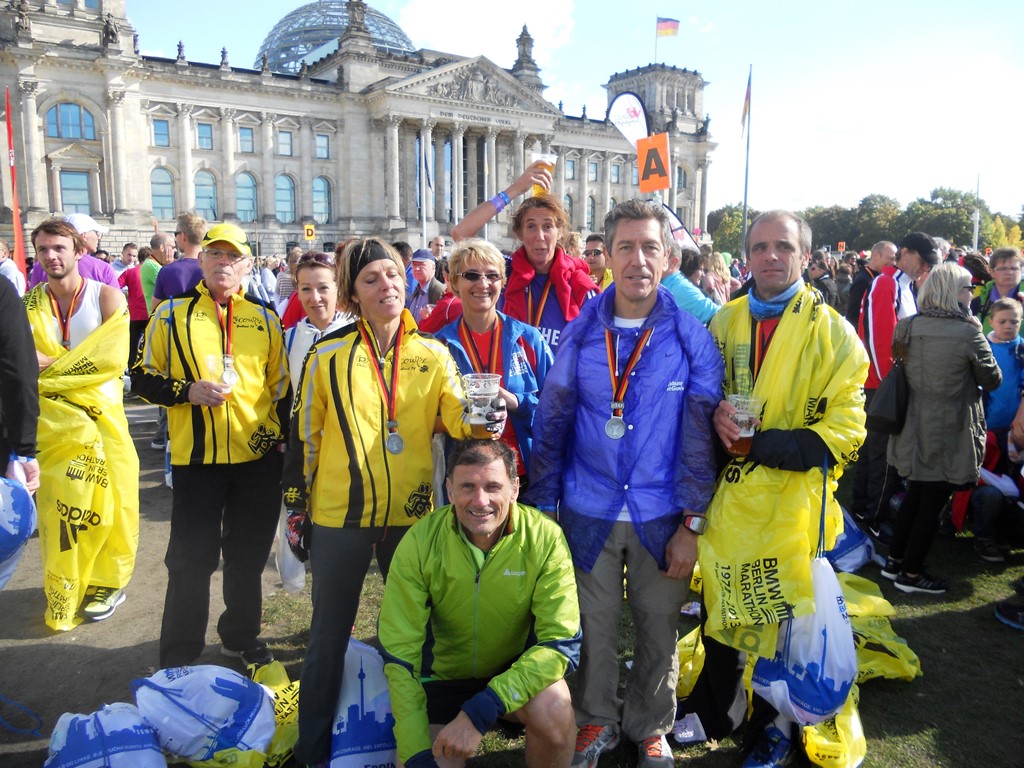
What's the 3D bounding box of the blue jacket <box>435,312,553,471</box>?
[{"bbox_3d":[-0.085,0.051,2.480,0.450,0.550,0.320,-1,8,-6],"label":"blue jacket"}]

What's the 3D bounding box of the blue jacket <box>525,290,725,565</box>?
[{"bbox_3d":[0.314,0.123,2.331,0.540,0.810,0.350,1,8,6],"label":"blue jacket"}]

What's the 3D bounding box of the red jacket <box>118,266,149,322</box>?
[{"bbox_3d":[-4.106,-1.008,8.900,0.500,0.630,0.320,-3,8,-15],"label":"red jacket"}]

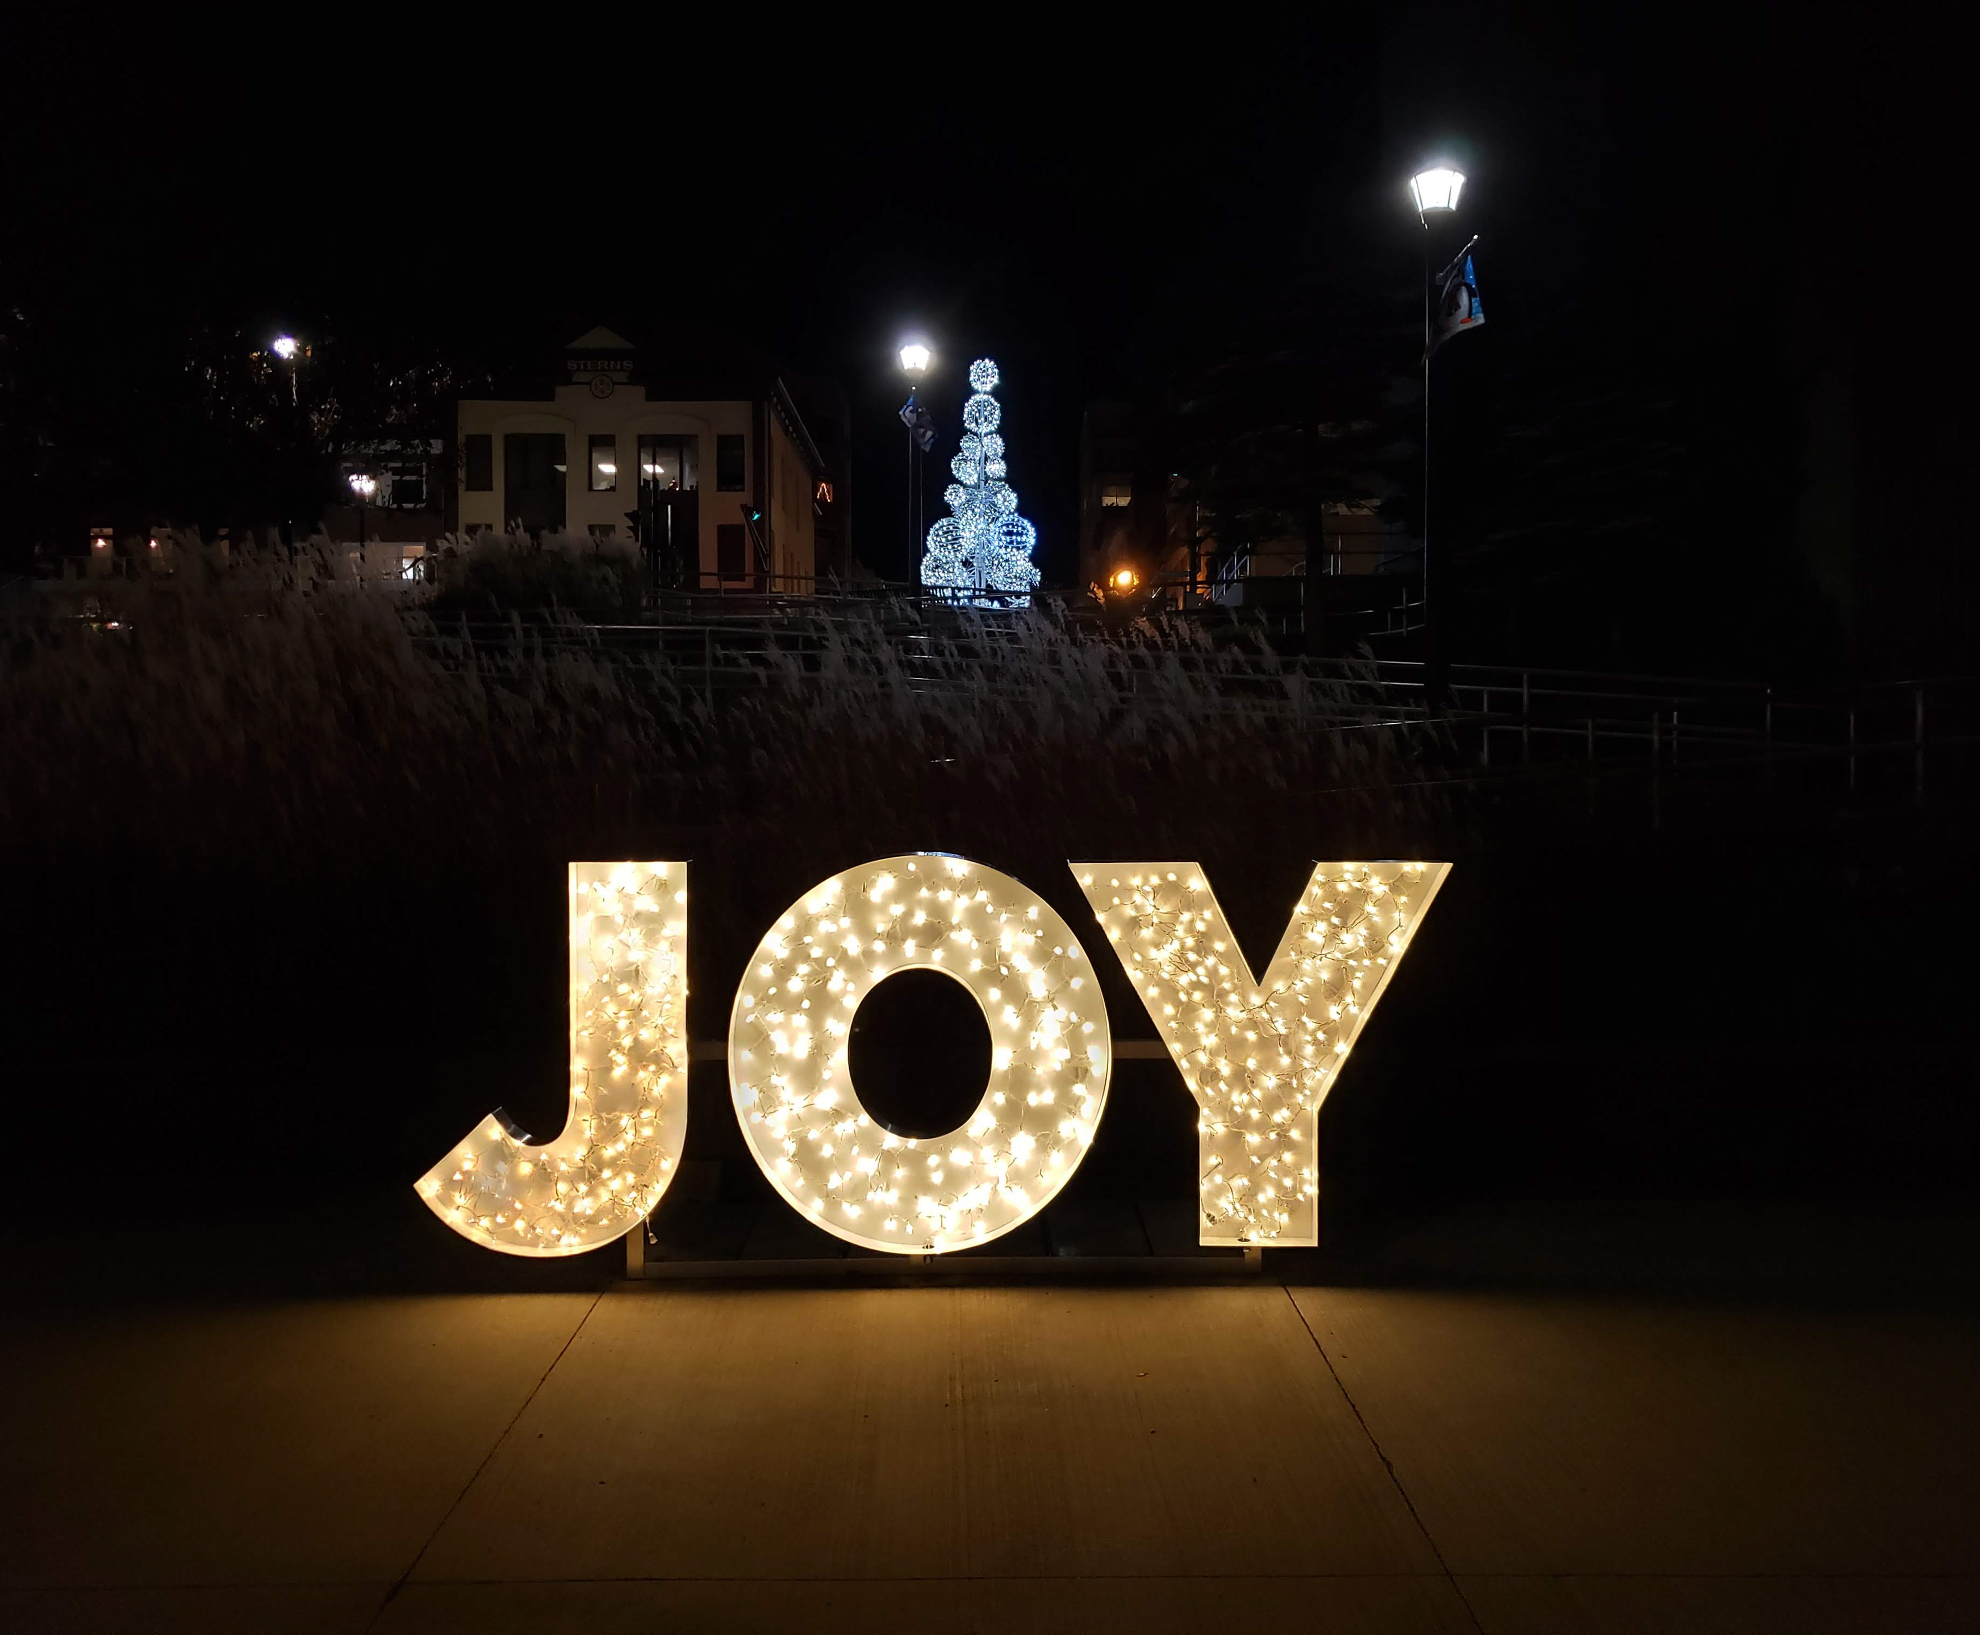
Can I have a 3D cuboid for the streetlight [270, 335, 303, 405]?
[{"bbox_3d":[-17.121,-8.891,39.886,0.500,5.679,0.500,0,2,0],"label":"streetlight"}]

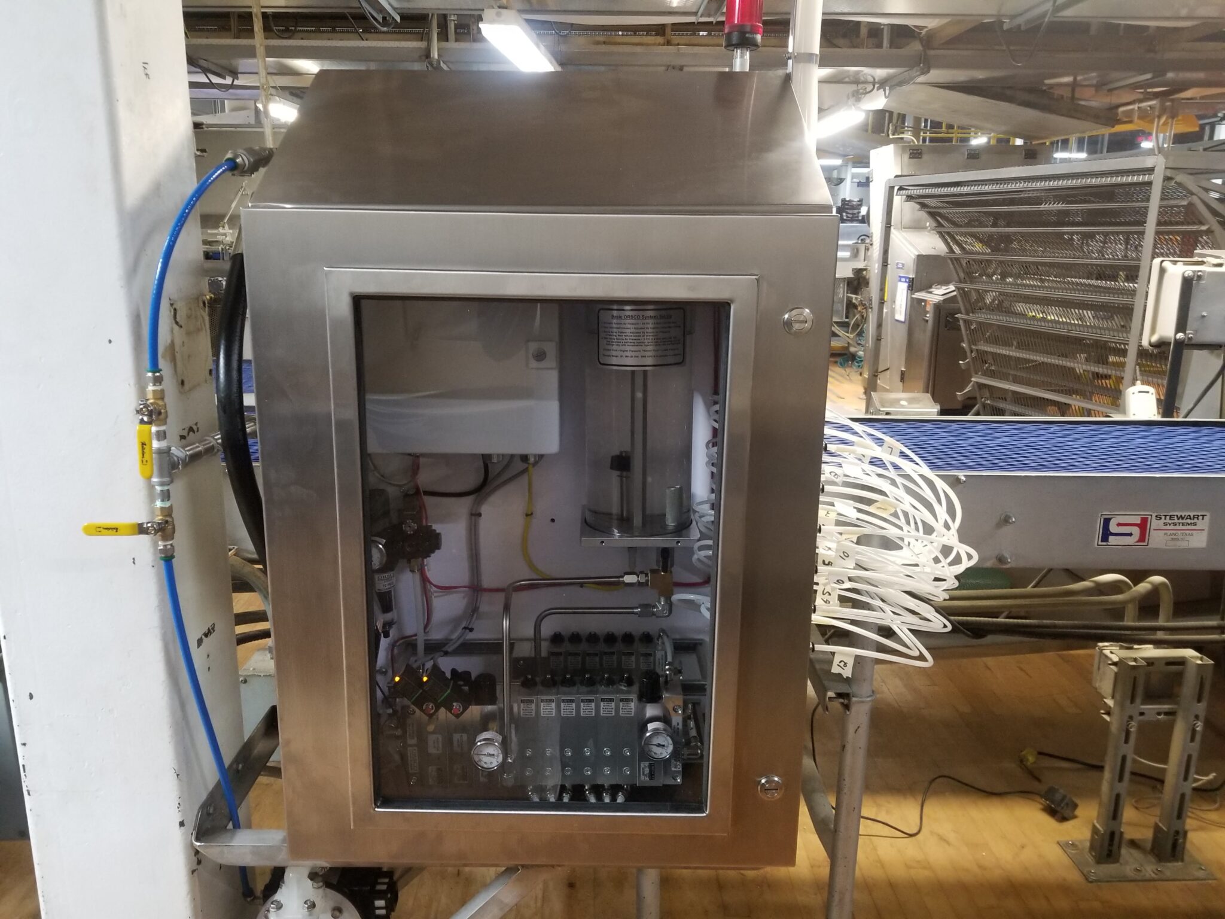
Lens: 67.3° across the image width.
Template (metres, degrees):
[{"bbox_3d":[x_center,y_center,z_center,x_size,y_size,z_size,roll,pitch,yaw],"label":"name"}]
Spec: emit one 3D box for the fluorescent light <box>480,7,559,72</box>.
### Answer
[{"bbox_3d":[-0.379,-1.828,4.181,0.155,0.115,1.250,2,12,5],"label":"fluorescent light"}]

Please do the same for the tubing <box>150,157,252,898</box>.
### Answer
[{"bbox_3d":[-0.468,0.123,1.112,0.073,0.945,0.140,1,12,0],"label":"tubing"}]

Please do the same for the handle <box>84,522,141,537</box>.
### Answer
[{"bbox_3d":[-0.553,0.077,1.016,0.062,0.015,0.009,1,12,0],"label":"handle"}]

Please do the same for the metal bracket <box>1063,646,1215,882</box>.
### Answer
[{"bbox_3d":[1.285,0.727,2.209,0.315,0.530,0.185,1,12,0],"label":"metal bracket"}]

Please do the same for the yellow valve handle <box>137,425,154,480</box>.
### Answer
[{"bbox_3d":[-0.506,-0.009,0.997,0.015,0.061,0.009,1,12,0],"label":"yellow valve handle"}]

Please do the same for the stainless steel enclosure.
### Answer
[{"bbox_3d":[-0.078,-0.007,1.145,0.610,0.946,0.300,1,12,0],"label":"stainless steel enclosure"}]

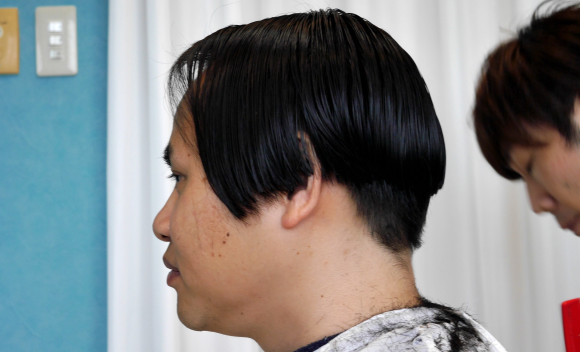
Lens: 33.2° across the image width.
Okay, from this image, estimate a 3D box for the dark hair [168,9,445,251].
[{"bbox_3d":[0.013,-0.035,0.750,0.215,0.188,0.180,-1,1,6],"label":"dark hair"}]

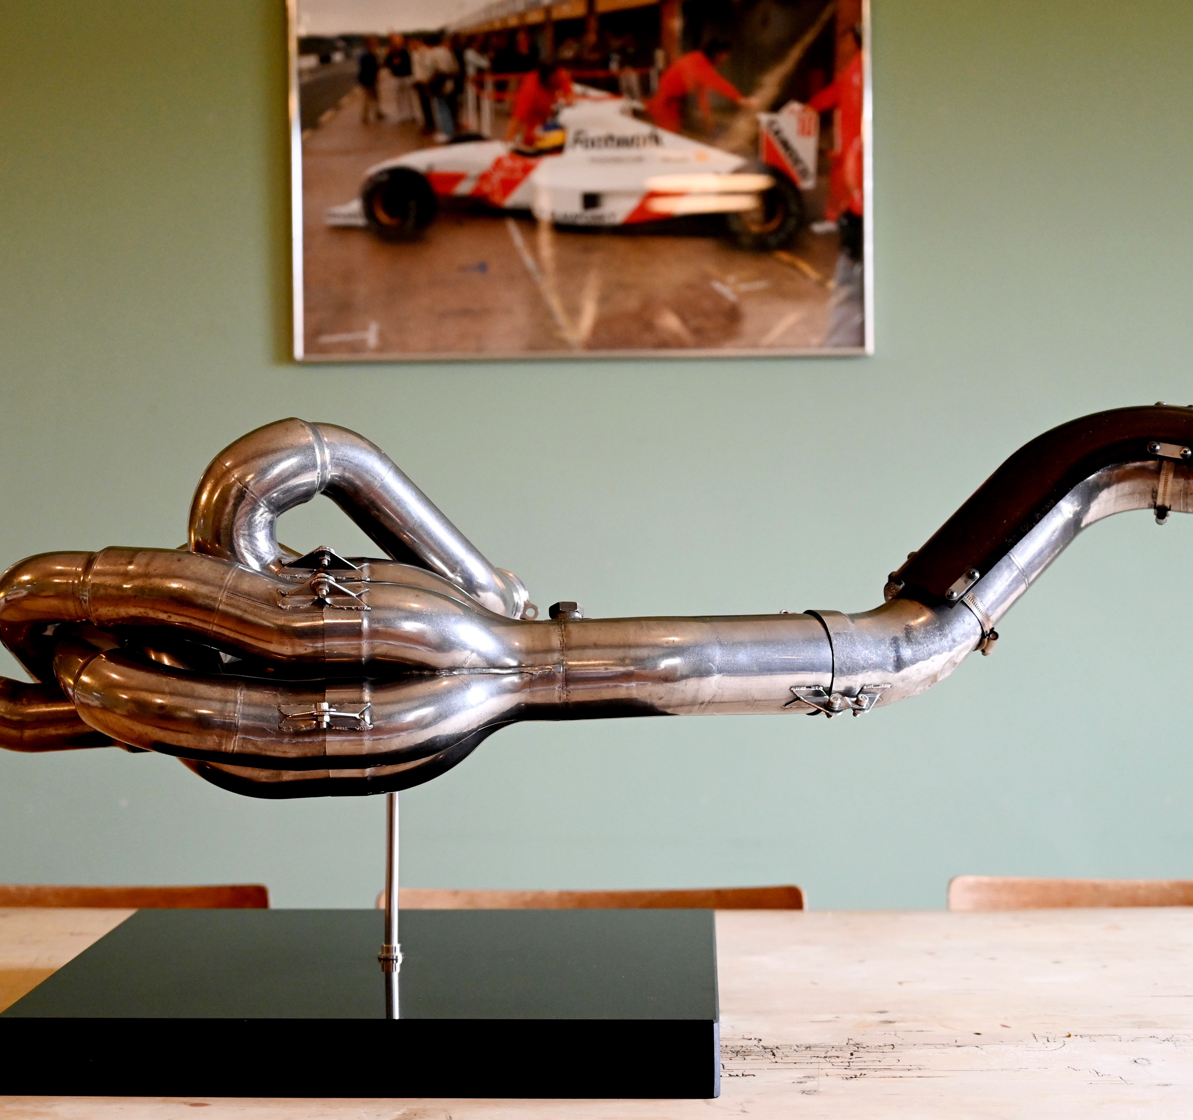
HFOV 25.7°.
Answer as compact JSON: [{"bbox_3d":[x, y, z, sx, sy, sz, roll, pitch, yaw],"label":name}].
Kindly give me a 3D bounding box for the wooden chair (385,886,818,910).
[{"bbox_3d":[-0.006,0.700,2.270,0.420,0.780,0.490,0,2,0],"label":"wooden chair"}]

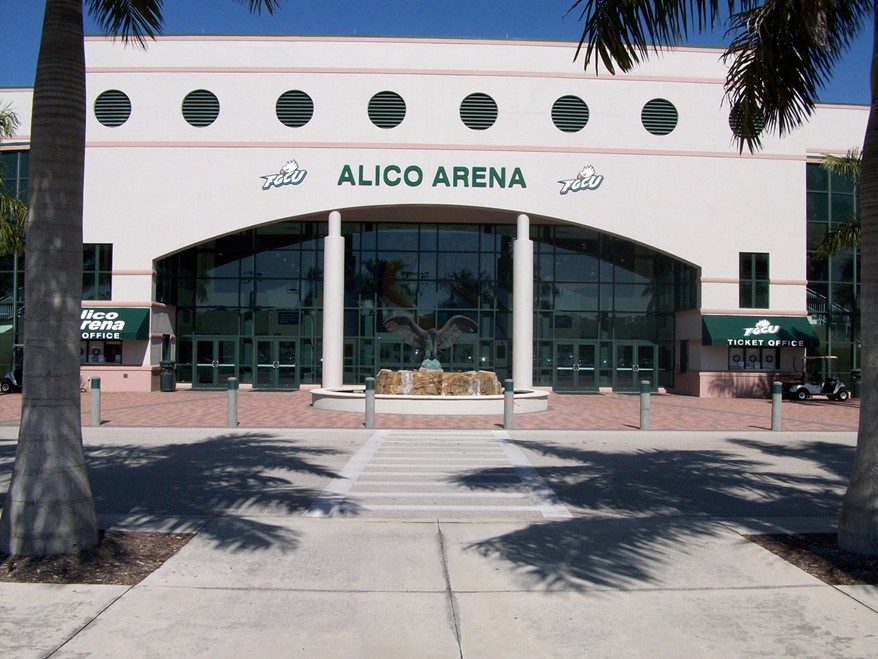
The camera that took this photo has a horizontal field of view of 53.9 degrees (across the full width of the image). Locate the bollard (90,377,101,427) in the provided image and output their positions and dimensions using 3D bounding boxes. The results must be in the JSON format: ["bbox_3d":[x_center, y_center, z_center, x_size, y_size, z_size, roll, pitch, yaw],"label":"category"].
[{"bbox_3d":[-7.550,1.567,18.949,0.205,1.080,0.205,1,-1,0],"label":"bollard"}]

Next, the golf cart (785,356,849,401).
[{"bbox_3d":[14.801,1.903,33.975,2.330,1.750,1.200,1,-2,-2],"label":"golf cart"}]

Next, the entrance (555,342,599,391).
[{"bbox_3d":[6.000,1.606,37.585,1.930,2.250,0.150,1,-1,0],"label":"entrance"}]

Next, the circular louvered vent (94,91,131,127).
[{"bbox_3d":[-12.940,-8.740,34.114,1.495,1.495,0.200,1,-1,-2],"label":"circular louvered vent"}]

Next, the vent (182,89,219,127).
[{"bbox_3d":[-9.471,-8.789,34.227,1.500,1.500,0.200,1,-1,-2],"label":"vent"}]

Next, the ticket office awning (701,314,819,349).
[{"bbox_3d":[12.400,0.085,33.187,4.100,1.220,1.150,1,-1,-4],"label":"ticket office awning"}]

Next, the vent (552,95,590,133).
[{"bbox_3d":[5.302,-8.683,34.725,1.510,1.510,0.150,1,-2,-2],"label":"vent"}]

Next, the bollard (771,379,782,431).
[{"bbox_3d":[7.519,1.735,19.229,0.205,1.080,0.205,1,-1,0],"label":"bollard"}]

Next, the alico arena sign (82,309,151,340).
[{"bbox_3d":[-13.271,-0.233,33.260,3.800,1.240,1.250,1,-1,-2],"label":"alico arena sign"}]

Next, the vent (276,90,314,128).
[{"bbox_3d":[-5.718,-8.754,34.323,1.520,1.520,0.200,1,-1,0],"label":"vent"}]

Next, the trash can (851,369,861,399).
[{"bbox_3d":[17.244,2.235,35.500,0.580,1.180,0.580,1,-1,0],"label":"trash can"}]

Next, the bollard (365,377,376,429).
[{"bbox_3d":[-1.556,1.659,19.600,0.215,1.180,0.215,1,-1,-2],"label":"bollard"}]

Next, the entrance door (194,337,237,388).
[{"bbox_3d":[-9.643,1.436,37.300,1.980,2.260,0.250,1,-1,-2],"label":"entrance door"}]

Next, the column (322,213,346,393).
[{"bbox_3d":[-4.223,-1.115,34.592,0.800,7.300,0.800,1,-2,-2],"label":"column"}]

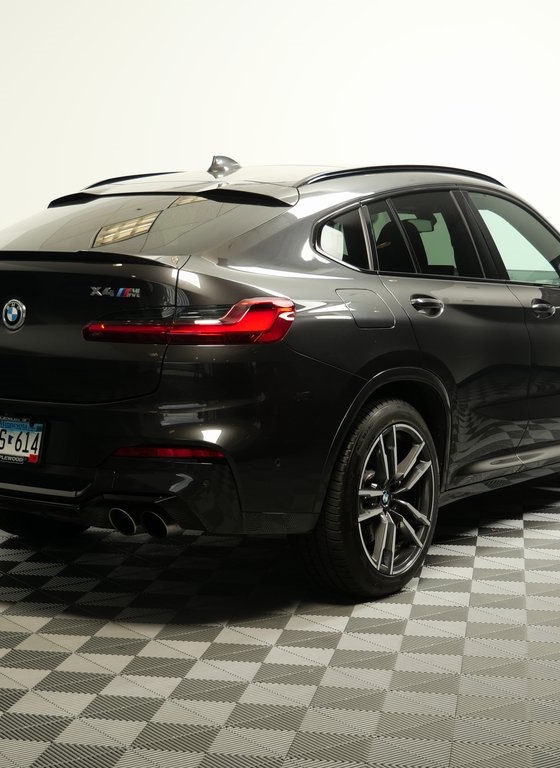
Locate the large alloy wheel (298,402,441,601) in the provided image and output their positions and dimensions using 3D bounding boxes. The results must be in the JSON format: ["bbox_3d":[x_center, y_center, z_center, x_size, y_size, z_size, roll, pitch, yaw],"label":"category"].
[{"bbox_3d":[0.324,0.400,5.013,0.265,0.732,0.740,4,7,35],"label":"large alloy wheel"}]

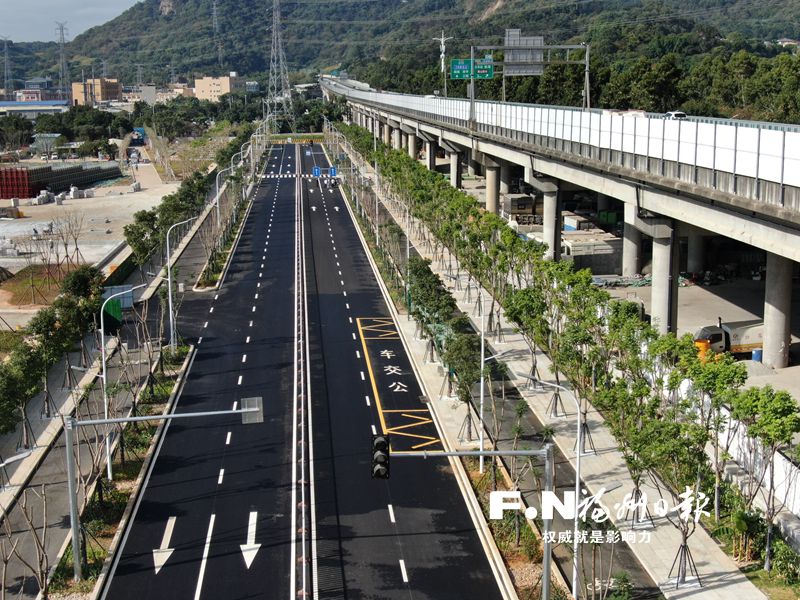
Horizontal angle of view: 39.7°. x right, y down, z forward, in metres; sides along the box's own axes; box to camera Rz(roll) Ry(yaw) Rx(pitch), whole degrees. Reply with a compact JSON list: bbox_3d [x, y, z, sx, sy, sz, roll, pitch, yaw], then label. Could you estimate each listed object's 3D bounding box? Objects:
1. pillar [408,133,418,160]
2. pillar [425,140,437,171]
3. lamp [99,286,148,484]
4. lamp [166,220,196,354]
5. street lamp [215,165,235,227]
[{"bbox_3d":[2.747,-32.884,246.910,1.800,8.400,1.800,-2,11,-5],"label":"pillar"},{"bbox_3d":[5.938,-26.115,212.302,1.800,8.500,1.800,-2,11,-5],"label":"pillar"},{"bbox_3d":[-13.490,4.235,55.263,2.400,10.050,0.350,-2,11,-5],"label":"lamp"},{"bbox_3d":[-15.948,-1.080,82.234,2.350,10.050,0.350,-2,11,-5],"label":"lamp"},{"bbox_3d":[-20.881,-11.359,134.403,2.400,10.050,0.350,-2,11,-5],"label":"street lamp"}]

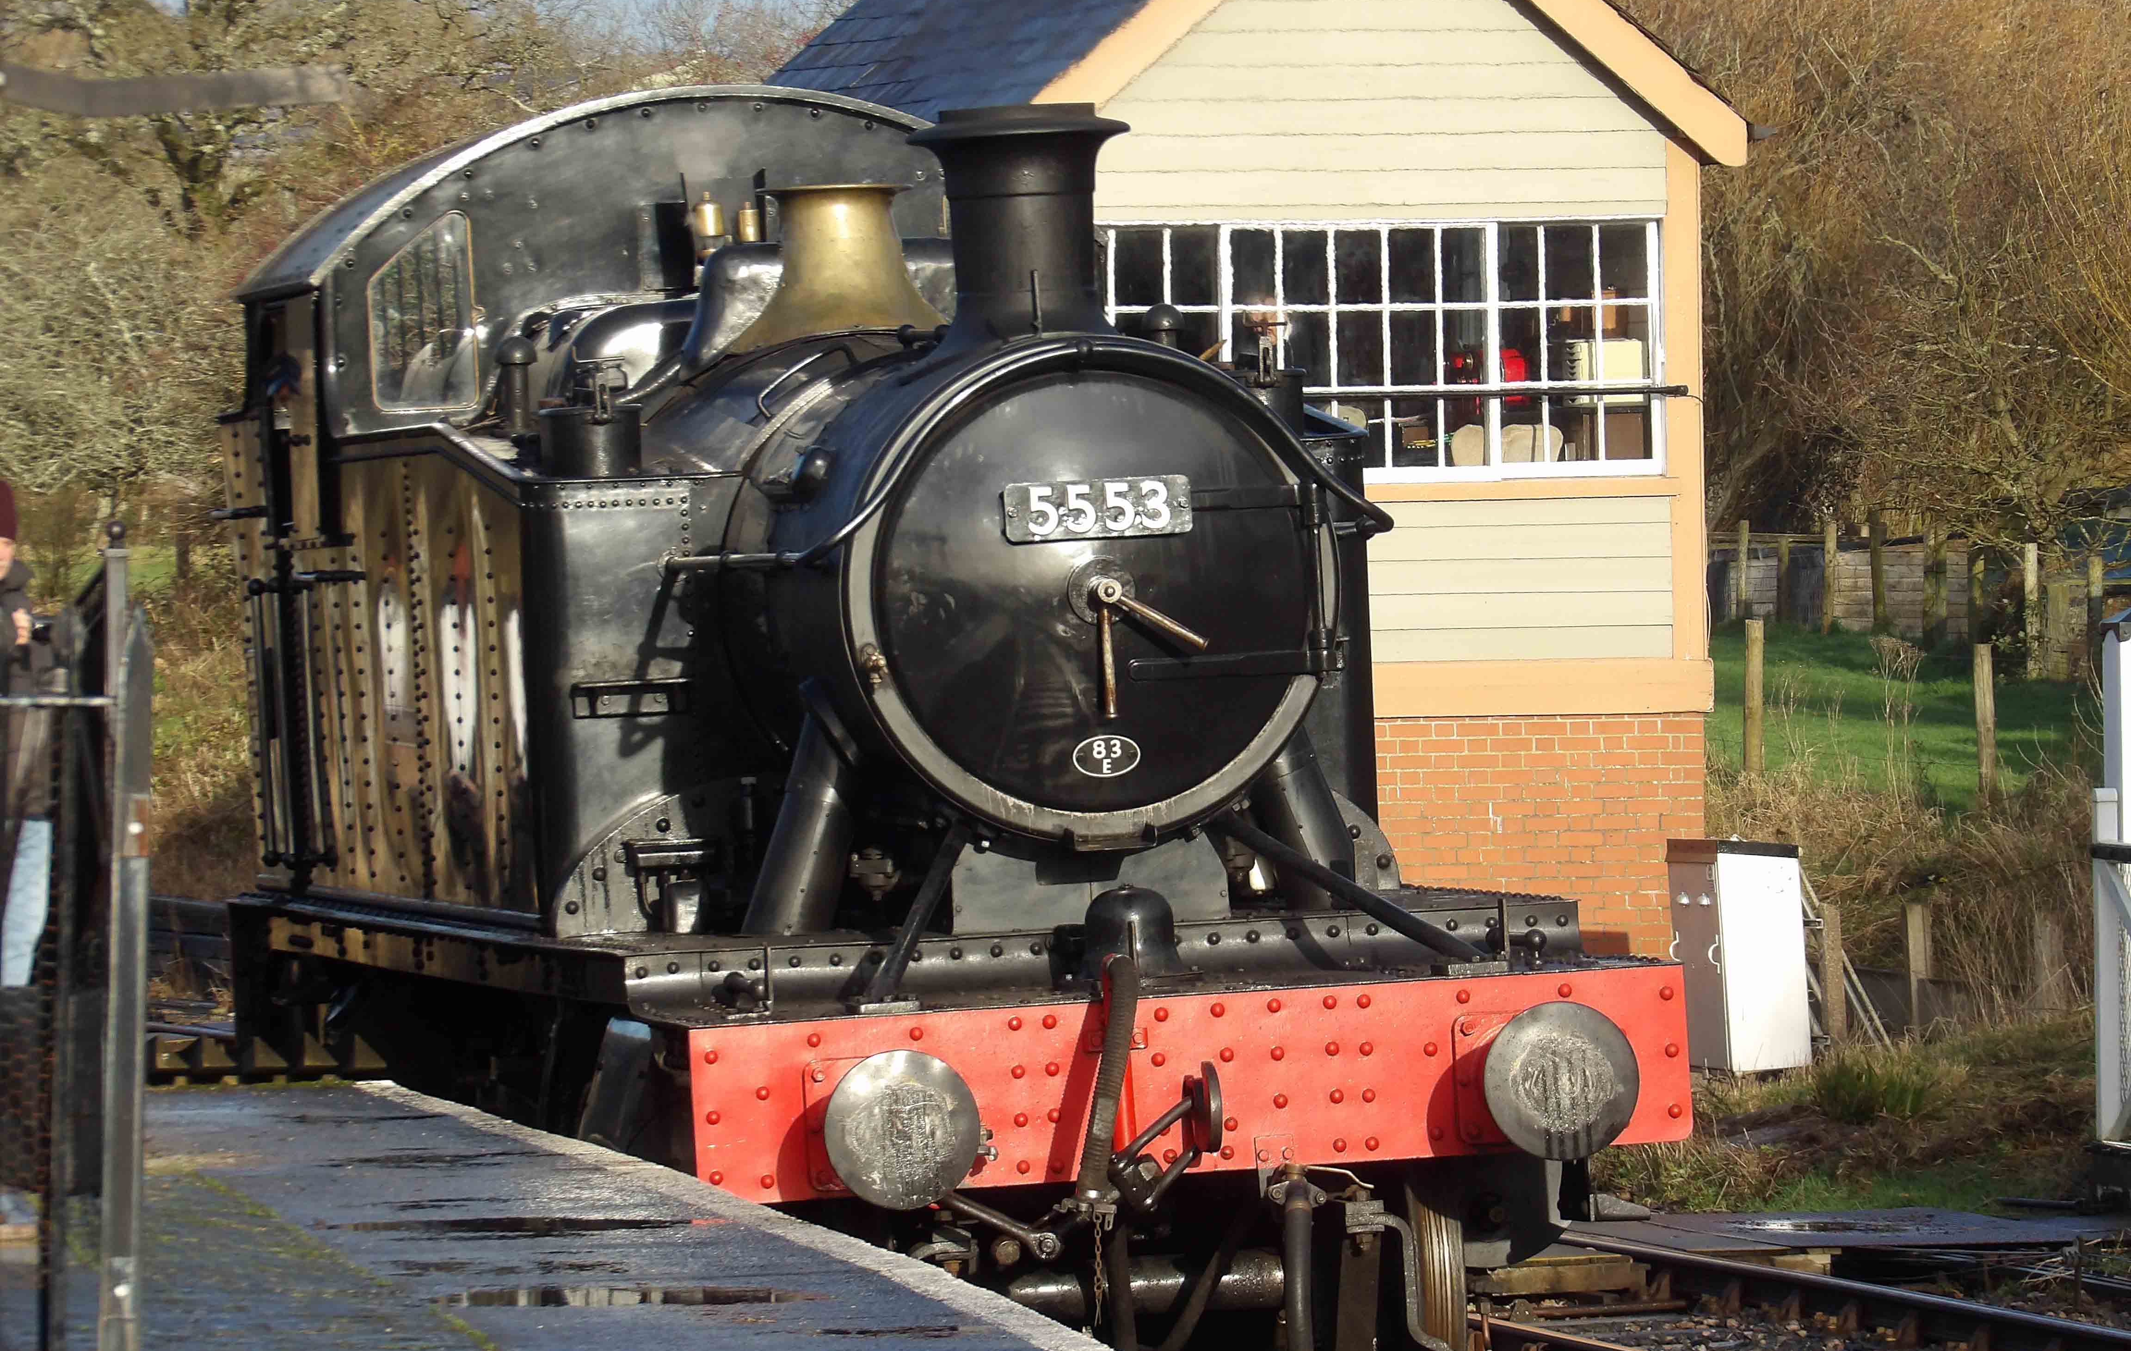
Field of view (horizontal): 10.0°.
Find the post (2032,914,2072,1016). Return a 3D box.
[{"bbox_3d":[4.690,1.390,58.000,0.140,0.523,0.140,-1,1,-12],"label":"post"}]

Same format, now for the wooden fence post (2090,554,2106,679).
[{"bbox_3d":[8.042,-0.438,95.000,0.100,0.993,0.100,-1,1,-6],"label":"wooden fence post"}]

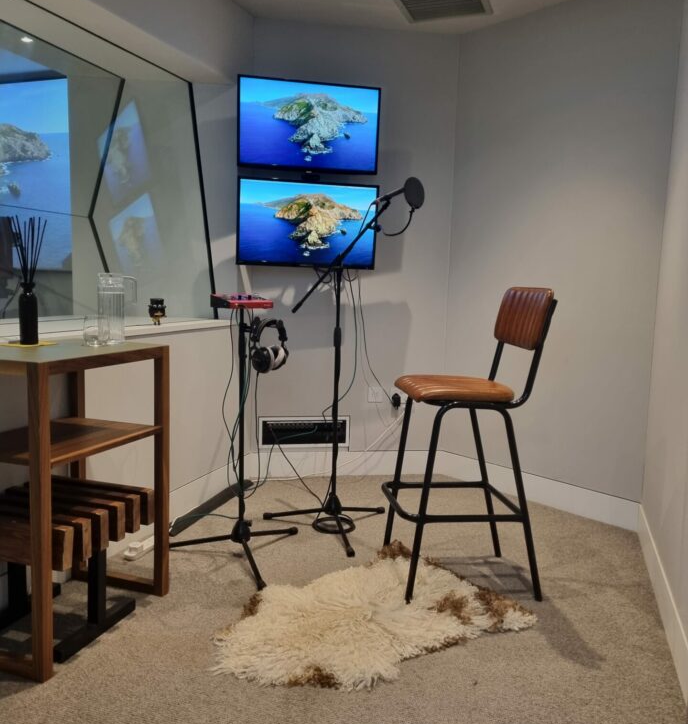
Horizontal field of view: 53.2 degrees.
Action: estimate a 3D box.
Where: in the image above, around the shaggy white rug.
[{"bbox_3d":[0.022,0.803,2.233,1.060,0.060,0.780,-3,8,-35],"label":"shaggy white rug"}]

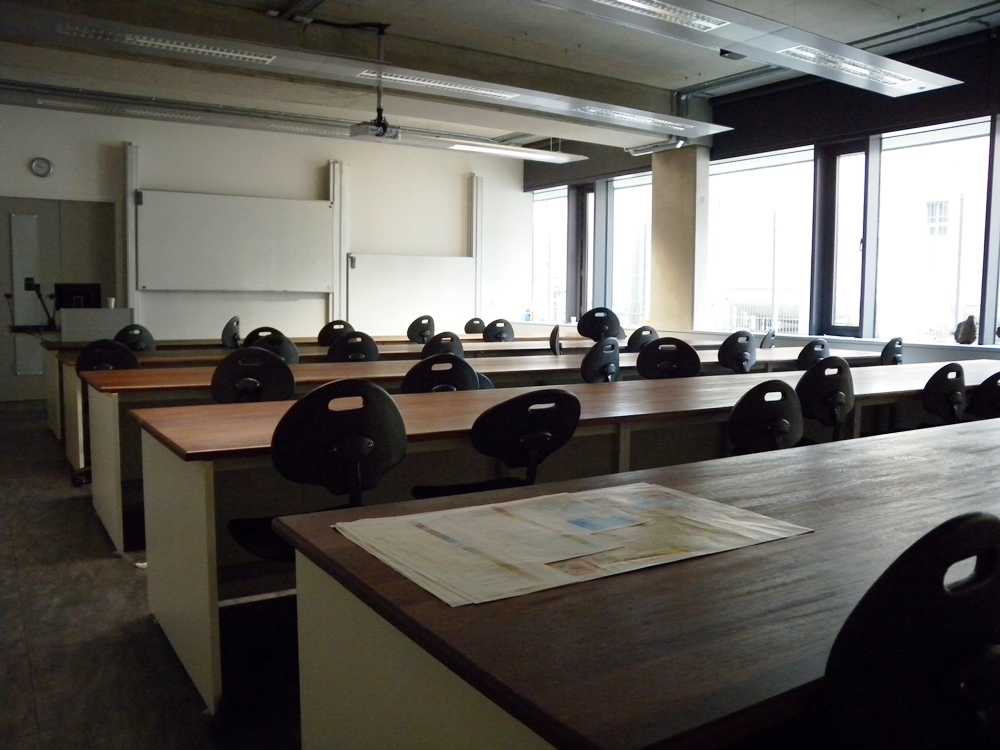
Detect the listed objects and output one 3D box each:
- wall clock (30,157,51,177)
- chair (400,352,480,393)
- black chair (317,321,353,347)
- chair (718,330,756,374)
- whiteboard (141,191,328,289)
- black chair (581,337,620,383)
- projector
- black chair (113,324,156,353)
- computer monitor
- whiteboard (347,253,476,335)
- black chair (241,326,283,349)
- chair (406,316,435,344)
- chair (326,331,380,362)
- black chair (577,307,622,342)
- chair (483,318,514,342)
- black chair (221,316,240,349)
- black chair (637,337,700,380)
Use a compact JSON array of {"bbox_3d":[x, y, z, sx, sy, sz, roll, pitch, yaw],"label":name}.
[{"bbox_3d":[-5.176,-2.350,9.138,0.232,0.232,0.050,-3,6,-32],"label":"wall clock"},{"bbox_3d":[-0.347,0.314,4.540,0.570,0.902,0.580,0,5,-11],"label":"chair"},{"bbox_3d":[-1.627,-0.034,7.801,0.560,0.993,0.580,-2,6,-28],"label":"black chair"},{"bbox_3d":[1.621,0.159,5.965,0.570,0.988,0.580,-3,6,-30],"label":"chair"},{"bbox_3d":[-3.373,-1.706,10.536,2.507,1.221,0.050,-3,6,-33],"label":"whiteboard"},{"bbox_3d":[0.536,0.226,5.270,0.570,0.962,0.580,-5,7,-44],"label":"black chair"},{"bbox_3d":[-1.082,-2.115,7.138,0.330,0.100,0.320,-3,6,-33],"label":"projector"},{"bbox_3d":[-3.123,0.058,6.783,0.560,0.973,0.580,-4,7,-42],"label":"black chair"},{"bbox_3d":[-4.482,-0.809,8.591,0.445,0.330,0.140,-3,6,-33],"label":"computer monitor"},{"bbox_3d":[-1.269,-1.148,11.971,2.124,1.221,0.050,-3,6,-33],"label":"whiteboard"},{"bbox_3d":[-2.249,0.001,7.737,0.570,0.923,0.580,-1,5,-19],"label":"black chair"},{"bbox_3d":[-0.946,-0.094,8.260,0.580,1.041,0.560,5,7,40],"label":"chair"},{"bbox_3d":[-1.145,0.152,5.968,0.560,0.961,0.580,-2,6,-28],"label":"chair"},{"bbox_3d":[0.867,-0.065,7.580,0.570,1.134,0.580,0,5,-11],"label":"black chair"},{"bbox_3d":[-0.102,-0.139,9.108,0.570,0.991,0.580,-2,6,-29],"label":"chair"},{"bbox_3d":[-2.611,-0.024,7.413,0.580,1.025,0.570,1,5,5],"label":"black chair"},{"bbox_3d":[1.067,0.238,5.100,0.560,0.979,0.580,2,5,16],"label":"black chair"}]

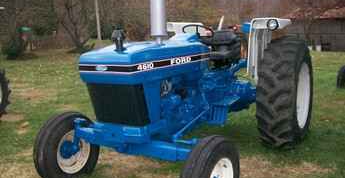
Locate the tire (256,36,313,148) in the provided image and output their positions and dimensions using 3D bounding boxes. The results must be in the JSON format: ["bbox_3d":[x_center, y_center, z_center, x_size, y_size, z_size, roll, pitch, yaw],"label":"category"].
[{"bbox_3d":[1.498,0.060,4.641,0.408,1.414,1.414,5,14,32],"label":"tire"}]

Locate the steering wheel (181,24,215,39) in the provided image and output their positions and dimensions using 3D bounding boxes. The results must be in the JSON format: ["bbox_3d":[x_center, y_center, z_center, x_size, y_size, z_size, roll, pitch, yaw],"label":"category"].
[{"bbox_3d":[0.322,-0.656,4.274,0.404,0.071,0.404,5,-19,32],"label":"steering wheel"}]

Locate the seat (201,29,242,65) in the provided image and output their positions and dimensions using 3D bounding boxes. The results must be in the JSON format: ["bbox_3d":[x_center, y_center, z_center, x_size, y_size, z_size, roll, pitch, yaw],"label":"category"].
[{"bbox_3d":[0.661,-0.555,4.830,0.505,0.424,0.485,5,14,32],"label":"seat"}]

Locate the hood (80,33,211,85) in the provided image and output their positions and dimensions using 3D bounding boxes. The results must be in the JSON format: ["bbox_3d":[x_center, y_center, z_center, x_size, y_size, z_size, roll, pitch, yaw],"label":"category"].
[{"bbox_3d":[-0.178,-0.340,3.524,0.576,0.333,1.454,5,14,32],"label":"hood"}]

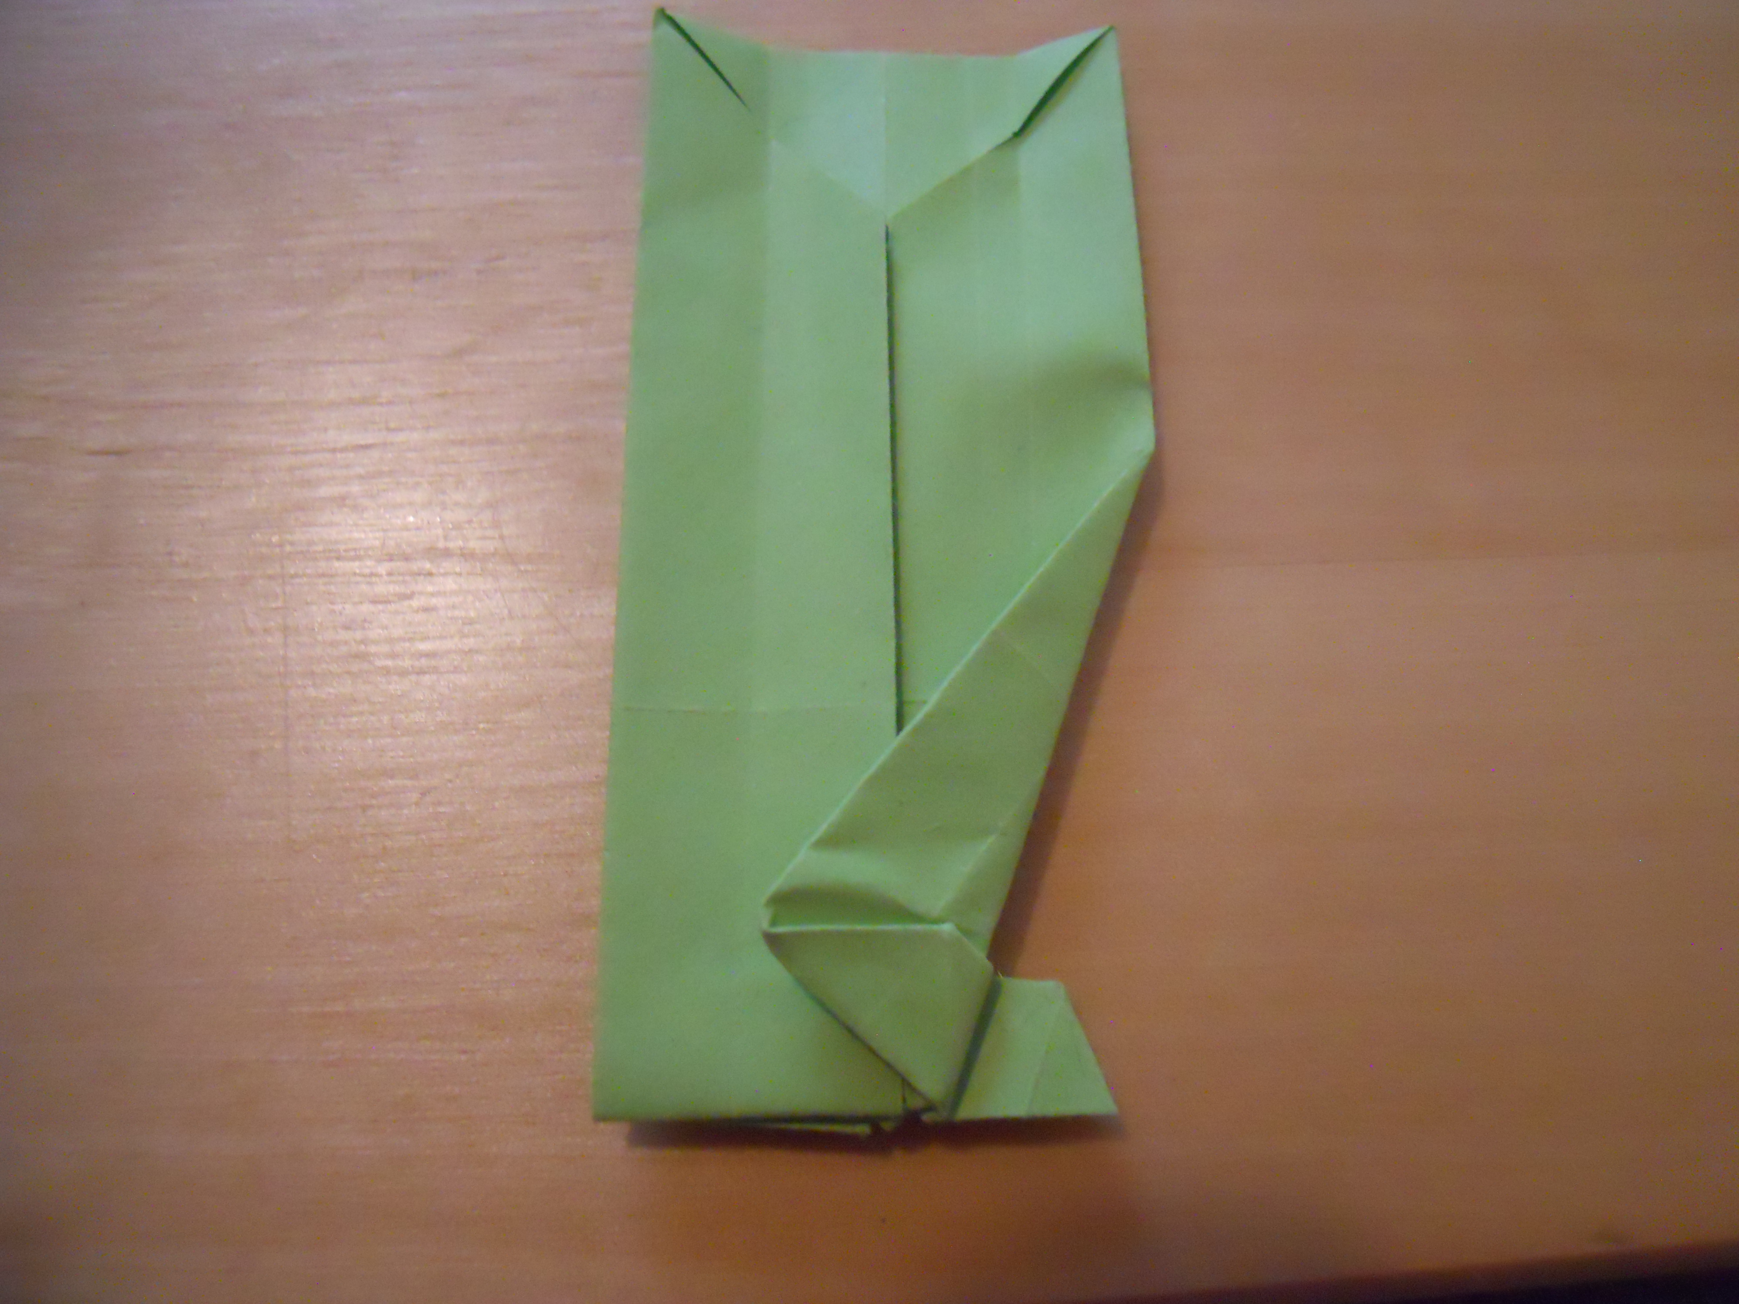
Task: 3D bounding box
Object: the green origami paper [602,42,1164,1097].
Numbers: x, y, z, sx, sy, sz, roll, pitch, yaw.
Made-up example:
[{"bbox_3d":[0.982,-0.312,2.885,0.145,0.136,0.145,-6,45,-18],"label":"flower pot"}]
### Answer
[{"bbox_3d":[0.005,-0.028,0.279,0.107,0.012,0.226,-1,71,0],"label":"green origami paper"}]

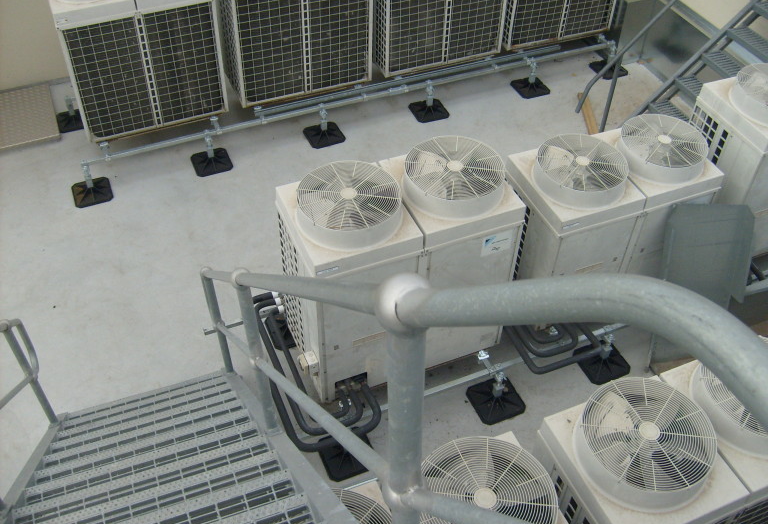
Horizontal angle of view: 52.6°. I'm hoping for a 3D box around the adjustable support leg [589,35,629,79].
[{"bbox_3d":[2.461,-2.226,8.360,0.325,0.380,0.325,-17,49,-17],"label":"adjustable support leg"}]

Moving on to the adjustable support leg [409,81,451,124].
[{"bbox_3d":[0.464,-1.670,7.804,0.334,0.365,0.334,-16,48,-16],"label":"adjustable support leg"}]

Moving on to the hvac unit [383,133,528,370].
[{"bbox_3d":[0.375,-0.073,4.921,0.632,1.372,0.686,-16,48,-16],"label":"hvac unit"}]

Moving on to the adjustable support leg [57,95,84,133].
[{"bbox_3d":[-3.069,-1.516,7.594,0.334,0.326,0.334,-16,48,-16],"label":"adjustable support leg"}]

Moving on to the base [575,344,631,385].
[{"bbox_3d":[1.598,0.678,5.638,0.334,0.168,0.334,-16,48,-16],"label":"base"}]

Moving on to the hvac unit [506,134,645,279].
[{"bbox_3d":[1.189,-0.147,5.248,0.635,1.420,0.690,-16,49,-17],"label":"hvac unit"}]

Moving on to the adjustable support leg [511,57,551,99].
[{"bbox_3d":[1.543,-1.940,8.032,0.325,0.350,0.325,-17,49,-17],"label":"adjustable support leg"}]

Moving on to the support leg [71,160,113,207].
[{"bbox_3d":[-2.603,-0.746,6.819,0.334,0.355,0.334,-16,48,-16],"label":"support leg"}]

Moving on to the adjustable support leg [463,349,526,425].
[{"bbox_3d":[0.784,0.825,5.306,0.334,0.405,0.334,-16,48,-16],"label":"adjustable support leg"}]

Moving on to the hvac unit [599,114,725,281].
[{"bbox_3d":[1.765,-0.314,5.438,0.635,1.420,0.690,-16,49,-17],"label":"hvac unit"}]

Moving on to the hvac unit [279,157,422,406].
[{"bbox_3d":[-0.212,0.099,4.764,0.635,1.420,0.690,-16,49,-17],"label":"hvac unit"}]

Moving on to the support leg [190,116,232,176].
[{"bbox_3d":[-1.574,-1.048,7.012,0.325,0.390,0.325,-17,49,-17],"label":"support leg"}]

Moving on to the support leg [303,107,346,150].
[{"bbox_3d":[-0.566,-1.331,7.348,0.325,0.340,0.325,-17,49,-17],"label":"support leg"}]

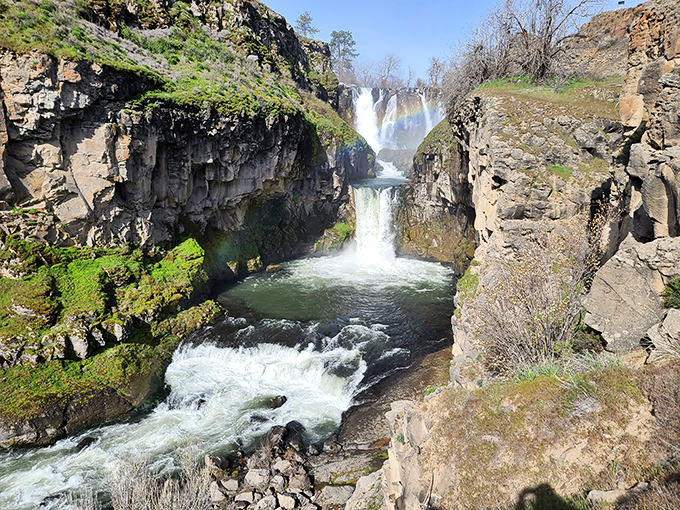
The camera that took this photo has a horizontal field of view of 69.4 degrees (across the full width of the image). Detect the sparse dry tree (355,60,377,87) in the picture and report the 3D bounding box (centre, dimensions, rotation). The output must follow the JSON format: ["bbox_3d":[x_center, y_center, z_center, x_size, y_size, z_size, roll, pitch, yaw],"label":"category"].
[{"bbox_3d":[7.774,-55.155,149.712,6.710,7.800,6.370,0,12,0],"label":"sparse dry tree"}]

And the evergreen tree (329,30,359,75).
[{"bbox_3d":[1.241,-61.524,152.424,9.620,15.180,9.140,0,12,0],"label":"evergreen tree"}]

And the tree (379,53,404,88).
[{"bbox_3d":[15.481,-55.344,147.624,7.820,10.380,7.420,0,12,0],"label":"tree"}]

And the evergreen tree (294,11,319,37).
[{"bbox_3d":[-9.532,-67.139,144.043,7.630,8.450,7.240,0,12,0],"label":"evergreen tree"}]

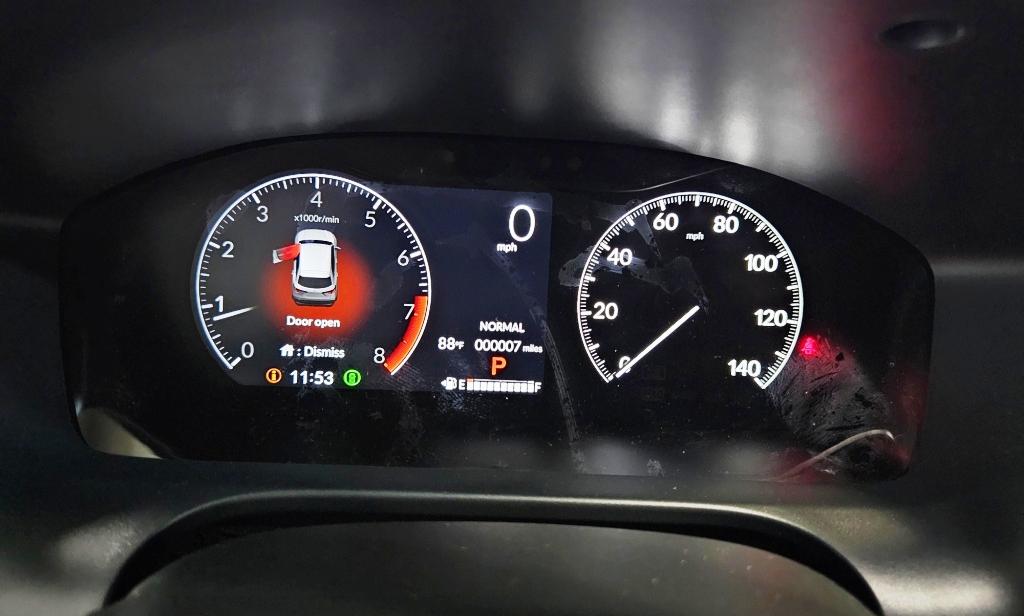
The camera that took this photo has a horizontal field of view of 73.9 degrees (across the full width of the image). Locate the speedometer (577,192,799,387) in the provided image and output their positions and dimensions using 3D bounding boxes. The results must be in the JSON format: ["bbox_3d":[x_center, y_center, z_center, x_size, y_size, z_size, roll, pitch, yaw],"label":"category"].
[{"bbox_3d":[0.077,-0.008,0.294,0.099,0.086,0.014,2,4,-2],"label":"speedometer"}]

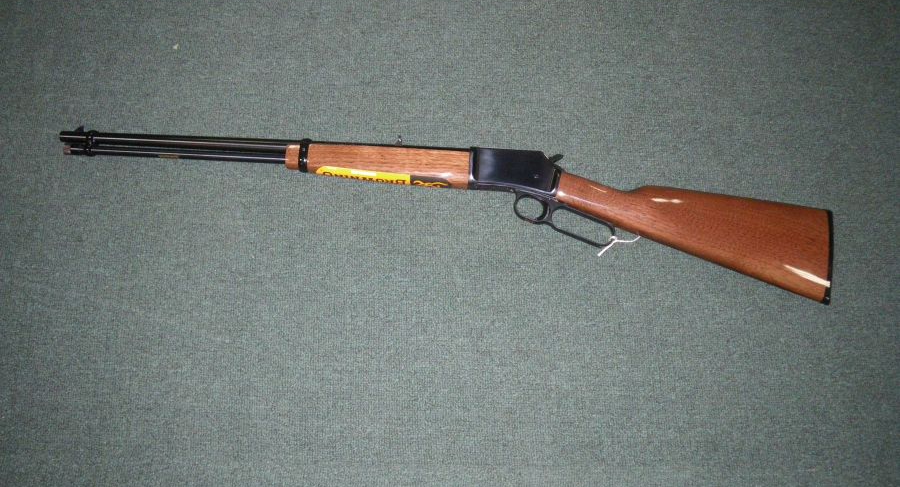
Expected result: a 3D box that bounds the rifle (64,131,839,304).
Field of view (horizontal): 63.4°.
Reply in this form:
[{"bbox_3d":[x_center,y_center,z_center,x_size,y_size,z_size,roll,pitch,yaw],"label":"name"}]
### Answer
[{"bbox_3d":[-0.009,-0.039,0.855,0.933,0.044,0.185,3,73,-1],"label":"rifle"}]

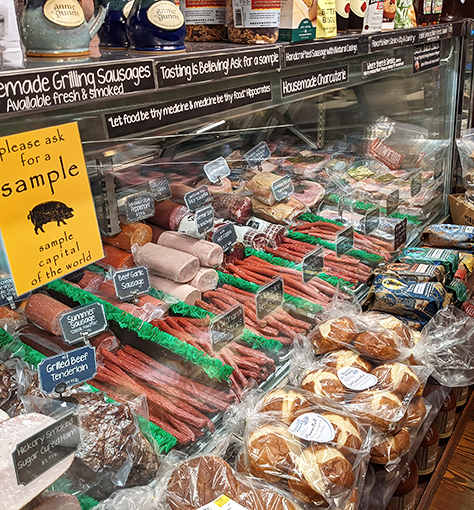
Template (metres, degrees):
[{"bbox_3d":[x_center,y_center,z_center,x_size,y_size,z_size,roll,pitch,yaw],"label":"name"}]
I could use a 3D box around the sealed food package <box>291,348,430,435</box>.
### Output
[{"bbox_3d":[0.245,0.269,1.060,0.230,0.070,0.190,20,32,32],"label":"sealed food package"}]

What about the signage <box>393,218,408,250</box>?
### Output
[{"bbox_3d":[0.471,-0.059,1.520,0.006,0.077,0.100,10,26,34],"label":"signage"}]

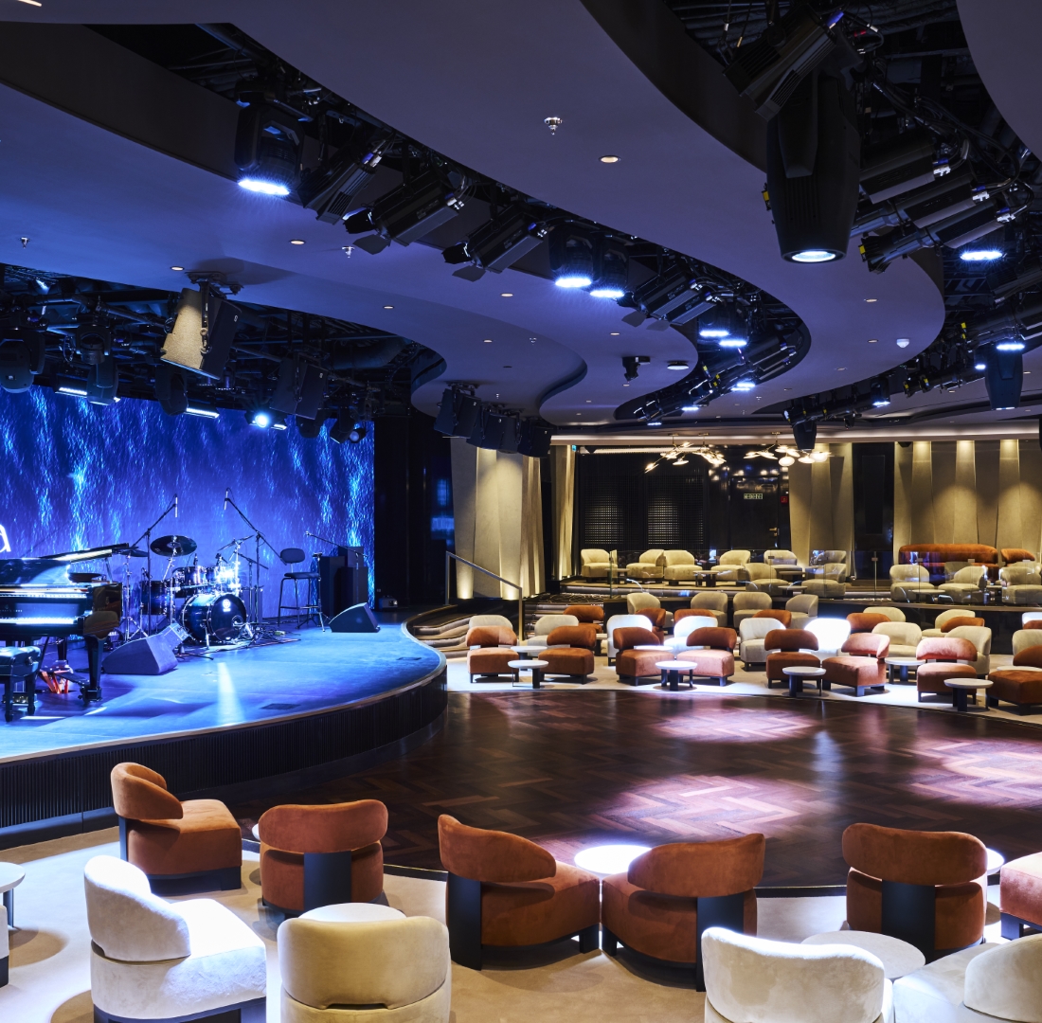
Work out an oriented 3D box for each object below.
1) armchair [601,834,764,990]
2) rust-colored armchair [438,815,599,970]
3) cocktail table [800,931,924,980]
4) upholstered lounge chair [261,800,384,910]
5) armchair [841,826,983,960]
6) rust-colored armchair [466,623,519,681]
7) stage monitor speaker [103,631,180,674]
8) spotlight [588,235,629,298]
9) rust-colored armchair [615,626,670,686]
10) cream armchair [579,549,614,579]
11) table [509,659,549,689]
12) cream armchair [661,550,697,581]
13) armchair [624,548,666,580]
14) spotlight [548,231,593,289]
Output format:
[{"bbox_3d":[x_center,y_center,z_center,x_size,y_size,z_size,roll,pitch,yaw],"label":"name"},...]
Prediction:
[{"bbox_3d":[0.816,1.853,5.370,0.670,0.700,0.670,0,0,-20],"label":"armchair"},{"bbox_3d":[-0.060,1.870,5.641,0.690,0.700,0.680,0,0,-42],"label":"rust-colored armchair"},{"bbox_3d":[1.493,2.075,4.840,0.524,0.289,0.524,0,0,0],"label":"cocktail table"},{"bbox_3d":[-1.084,1.870,6.085,0.680,0.700,0.690,0,0,-15],"label":"upholstered lounge chair"},{"bbox_3d":[1.987,1.870,5.590,0.680,0.700,0.690,0,0,25],"label":"armchair"},{"bbox_3d":[-0.390,1.894,14.860,0.670,0.700,0.670,0,0,-7],"label":"rust-colored armchair"},{"bbox_3d":[-3.795,1.424,11.120,0.555,0.355,0.550,0,0,5],"label":"stage monitor speaker"},{"bbox_3d":[0.687,-1.970,8.900,0.330,0.470,0.310,0,0,0],"label":"spotlight"},{"bbox_3d":[1.573,1.875,14.514,0.666,0.691,0.651,0,0,-32],"label":"rust-colored armchair"},{"bbox_3d":[1.700,1.180,24.400,0.770,0.700,0.750,0,0,-23],"label":"cream armchair"},{"bbox_3d":[0.100,2.086,14.200,0.530,0.310,0.530,0,0,0],"label":"table"},{"bbox_3d":[3.404,1.174,23.285,0.671,0.706,0.691,0,0,-22],"label":"cream armchair"},{"bbox_3d":[2.674,1.174,23.680,0.671,0.706,0.691,0,0,42],"label":"armchair"},{"bbox_3d":[0.312,-1.599,6.956,0.296,0.355,0.266,0,0,0],"label":"spotlight"}]

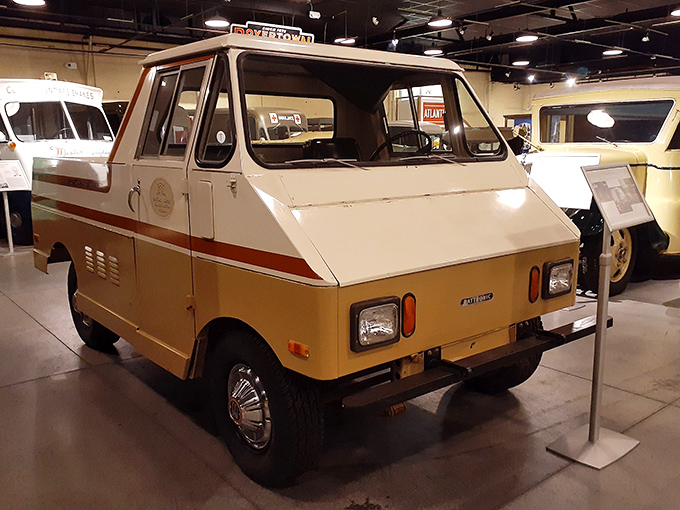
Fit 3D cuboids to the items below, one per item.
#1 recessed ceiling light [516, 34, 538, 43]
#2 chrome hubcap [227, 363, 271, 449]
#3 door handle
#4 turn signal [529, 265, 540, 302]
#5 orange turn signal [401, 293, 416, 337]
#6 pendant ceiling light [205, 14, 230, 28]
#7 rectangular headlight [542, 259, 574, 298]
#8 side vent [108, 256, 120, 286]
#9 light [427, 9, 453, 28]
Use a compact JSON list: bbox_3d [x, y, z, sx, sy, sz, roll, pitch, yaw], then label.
[{"bbox_3d":[3.864,-4.479,10.926,0.410,0.120,0.410,0,11,0],"label":"recessed ceiling light"},{"bbox_3d":[-0.413,0.684,2.395,0.075,0.380,0.380,-9,14,-39],"label":"chrome hubcap"},{"bbox_3d":[-1.123,-0.325,2.897,0.070,0.185,0.050,-9,14,-39],"label":"door handle"},{"bbox_3d":[0.979,0.148,2.667,0.066,0.178,0.030,-8,14,-36],"label":"turn signal"},{"bbox_3d":[0.287,0.249,2.204,0.066,0.178,0.030,-8,14,-36],"label":"orange turn signal"},{"bbox_3d":[-2.147,-4.144,9.323,0.410,0.180,0.410,0,11,0],"label":"pendant ceiling light"},{"bbox_3d":[1.145,0.131,2.780,0.230,0.178,0.050,-8,14,-36],"label":"rectangular headlight"},{"bbox_3d":[-1.436,0.105,3.378,0.020,0.175,0.100,-9,14,-39],"label":"side vent"},{"bbox_3d":[1.792,-4.236,9.438,0.410,0.250,0.410,0,11,0],"label":"light"}]

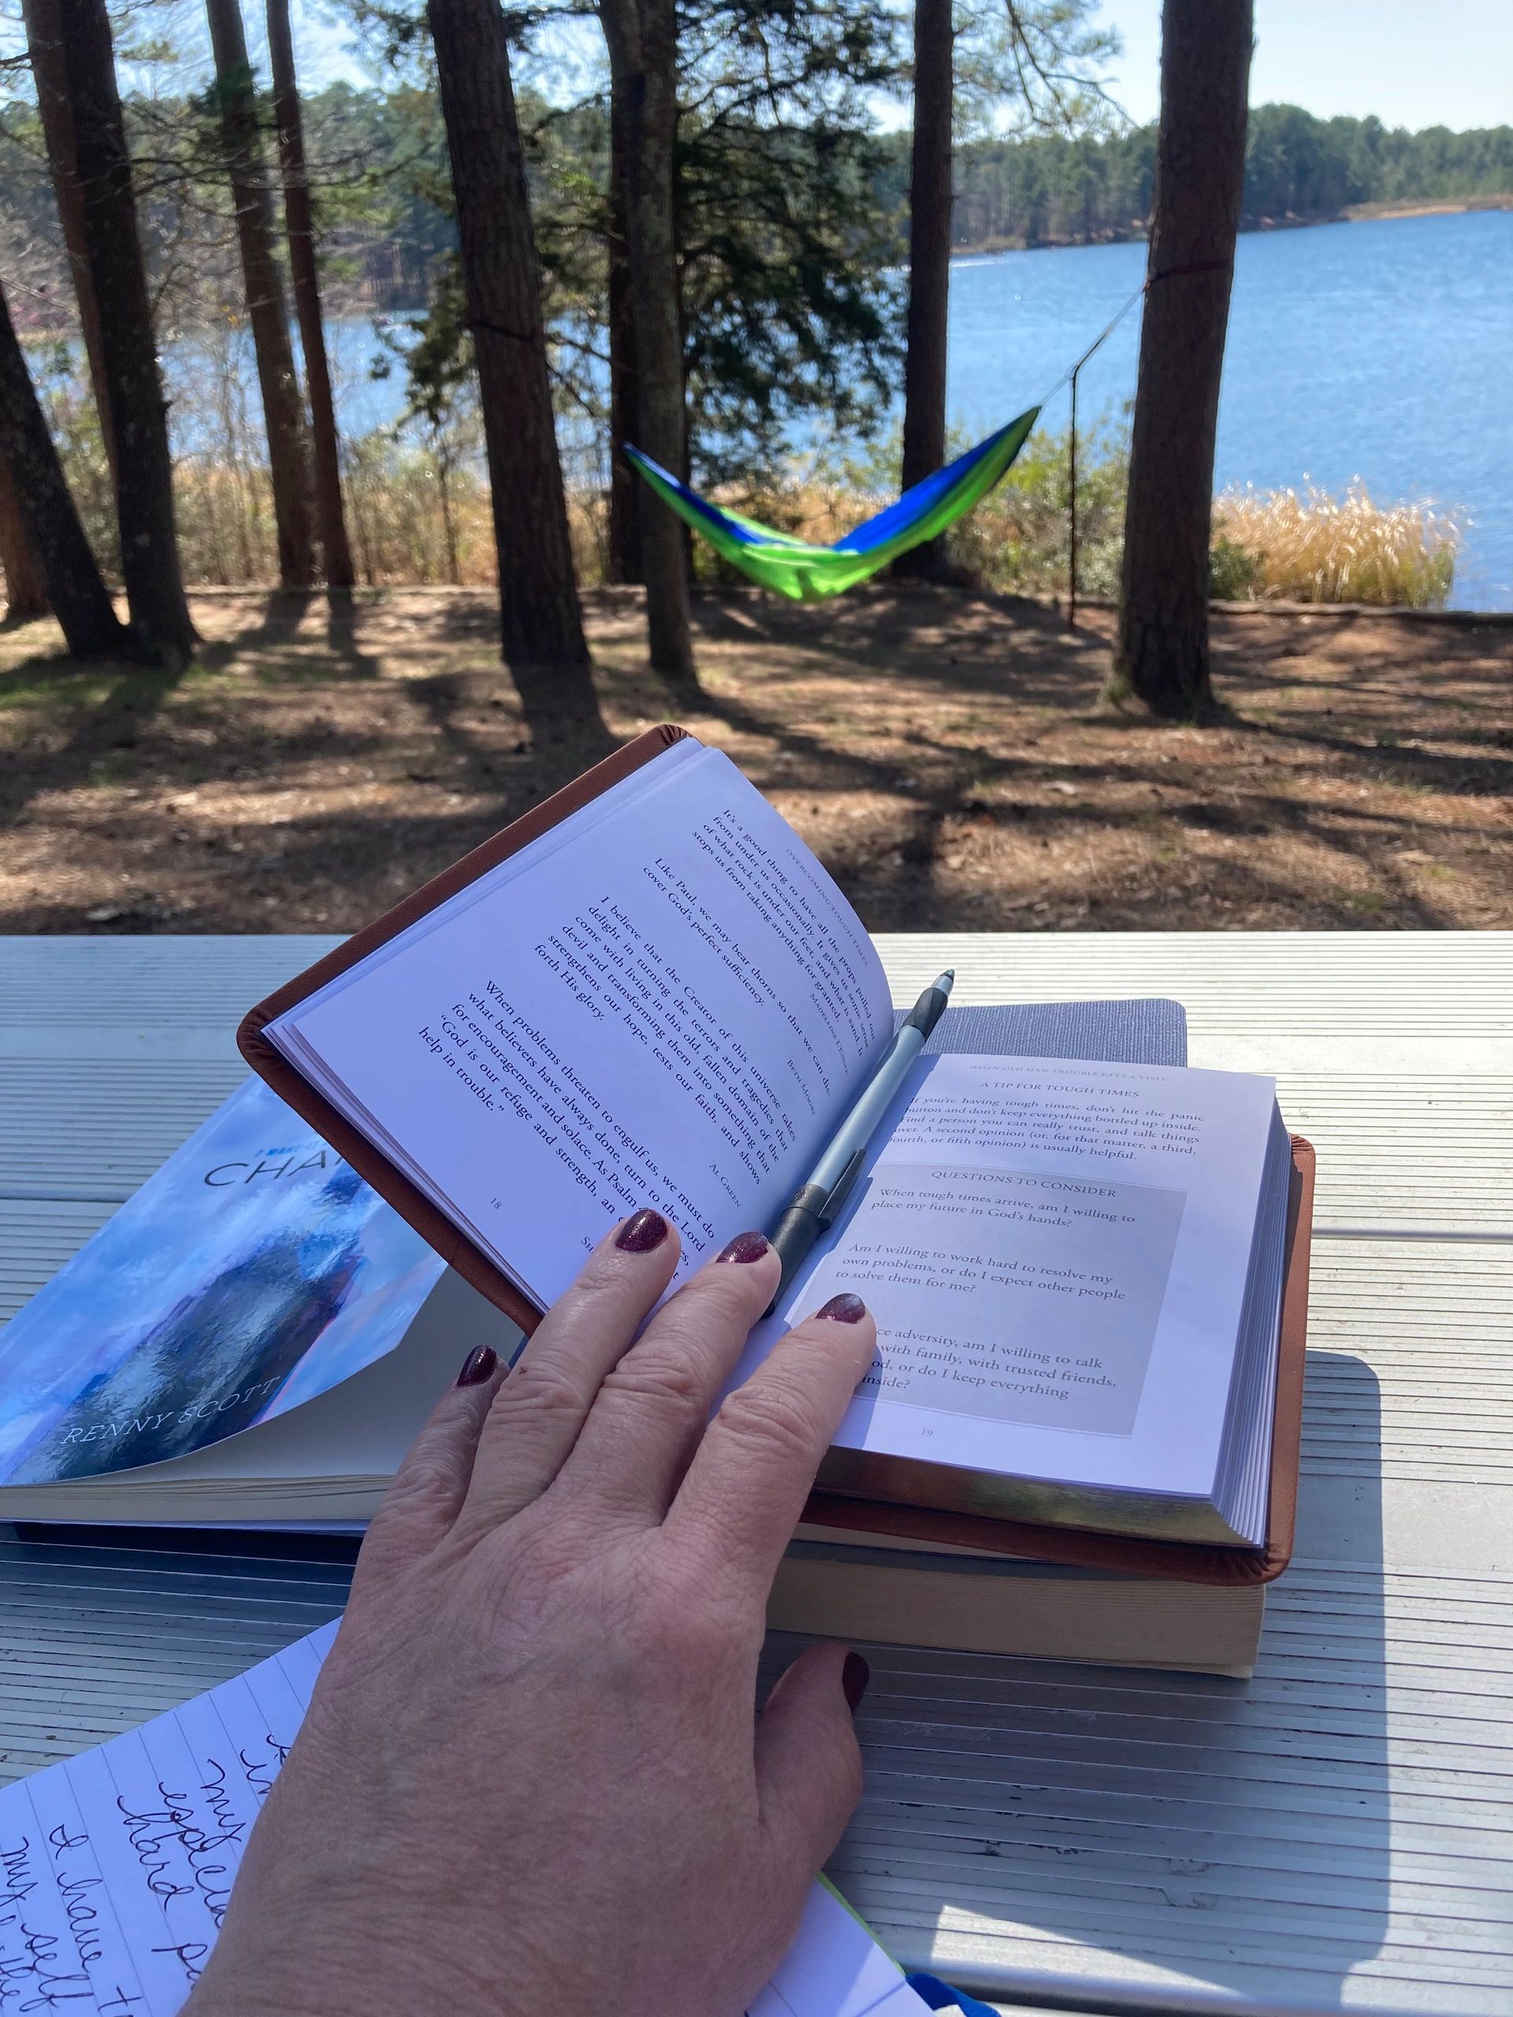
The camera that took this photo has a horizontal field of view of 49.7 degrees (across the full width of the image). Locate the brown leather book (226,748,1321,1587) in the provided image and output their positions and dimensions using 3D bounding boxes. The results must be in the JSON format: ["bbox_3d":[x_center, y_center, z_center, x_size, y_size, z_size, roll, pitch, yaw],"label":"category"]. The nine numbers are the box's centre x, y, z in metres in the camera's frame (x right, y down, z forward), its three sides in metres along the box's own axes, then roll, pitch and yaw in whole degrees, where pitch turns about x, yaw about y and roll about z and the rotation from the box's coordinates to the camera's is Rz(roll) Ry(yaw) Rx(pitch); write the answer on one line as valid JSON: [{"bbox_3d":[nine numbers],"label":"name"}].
[{"bbox_3d":[0.024,0.013,0.361,0.196,0.106,0.161,5,27,19],"label":"brown leather book"}]

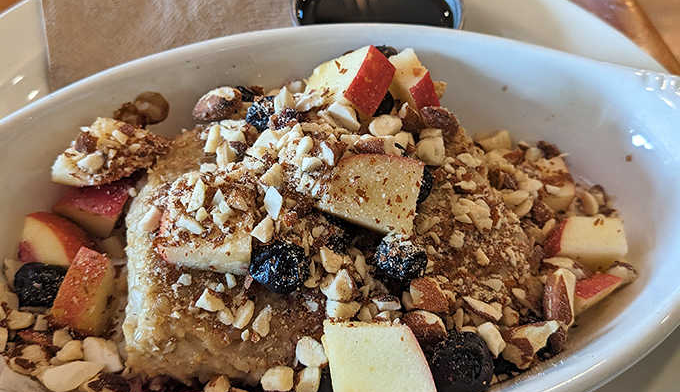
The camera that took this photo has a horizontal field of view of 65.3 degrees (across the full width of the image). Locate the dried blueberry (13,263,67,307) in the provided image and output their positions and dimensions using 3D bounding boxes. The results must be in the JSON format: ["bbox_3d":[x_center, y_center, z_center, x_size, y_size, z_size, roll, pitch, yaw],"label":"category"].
[{"bbox_3d":[-0.086,0.026,0.154,0.015,0.012,0.014,2,59,0],"label":"dried blueberry"}]

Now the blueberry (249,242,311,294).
[{"bbox_3d":[-0.017,0.019,0.145,0.017,0.013,0.015,2,59,0],"label":"blueberry"}]

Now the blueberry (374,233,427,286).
[{"bbox_3d":[0.017,0.018,0.146,0.015,0.014,0.015,2,59,0],"label":"blueberry"}]

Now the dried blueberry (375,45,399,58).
[{"bbox_3d":[0.016,-0.049,0.190,0.012,0.009,0.011,2,59,0],"label":"dried blueberry"}]

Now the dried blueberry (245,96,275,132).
[{"bbox_3d":[-0.025,-0.026,0.172,0.011,0.011,0.012,2,59,0],"label":"dried blueberry"}]

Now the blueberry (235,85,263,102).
[{"bbox_3d":[-0.032,-0.035,0.185,0.012,0.009,0.010,2,59,0],"label":"blueberry"}]

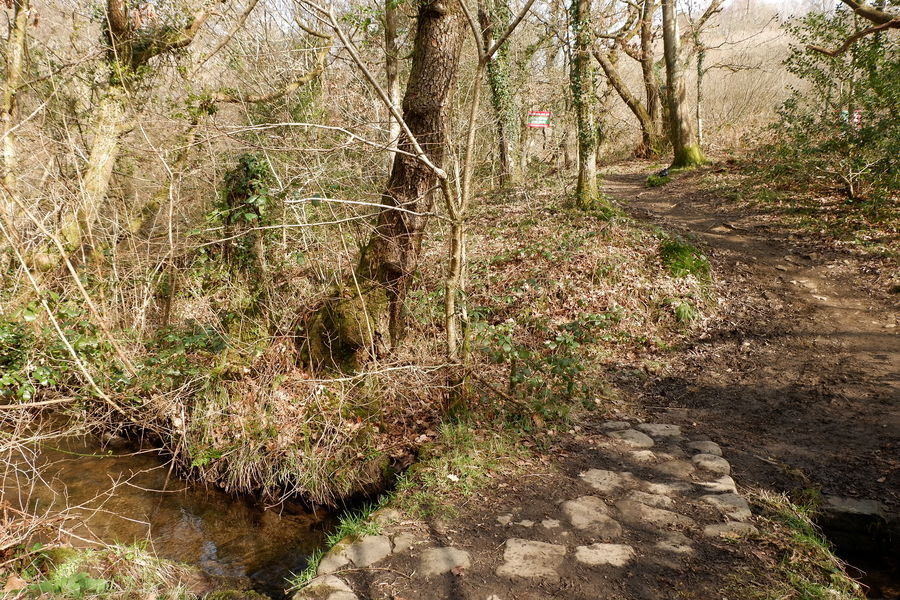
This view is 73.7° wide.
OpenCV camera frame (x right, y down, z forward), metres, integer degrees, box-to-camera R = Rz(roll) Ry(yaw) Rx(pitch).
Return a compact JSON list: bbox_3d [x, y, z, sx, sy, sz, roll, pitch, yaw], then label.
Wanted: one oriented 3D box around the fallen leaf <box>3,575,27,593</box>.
[{"bbox_3d":[-1.790,1.165,2.480,0.085,0.020,0.085,1,23,-18],"label":"fallen leaf"}]

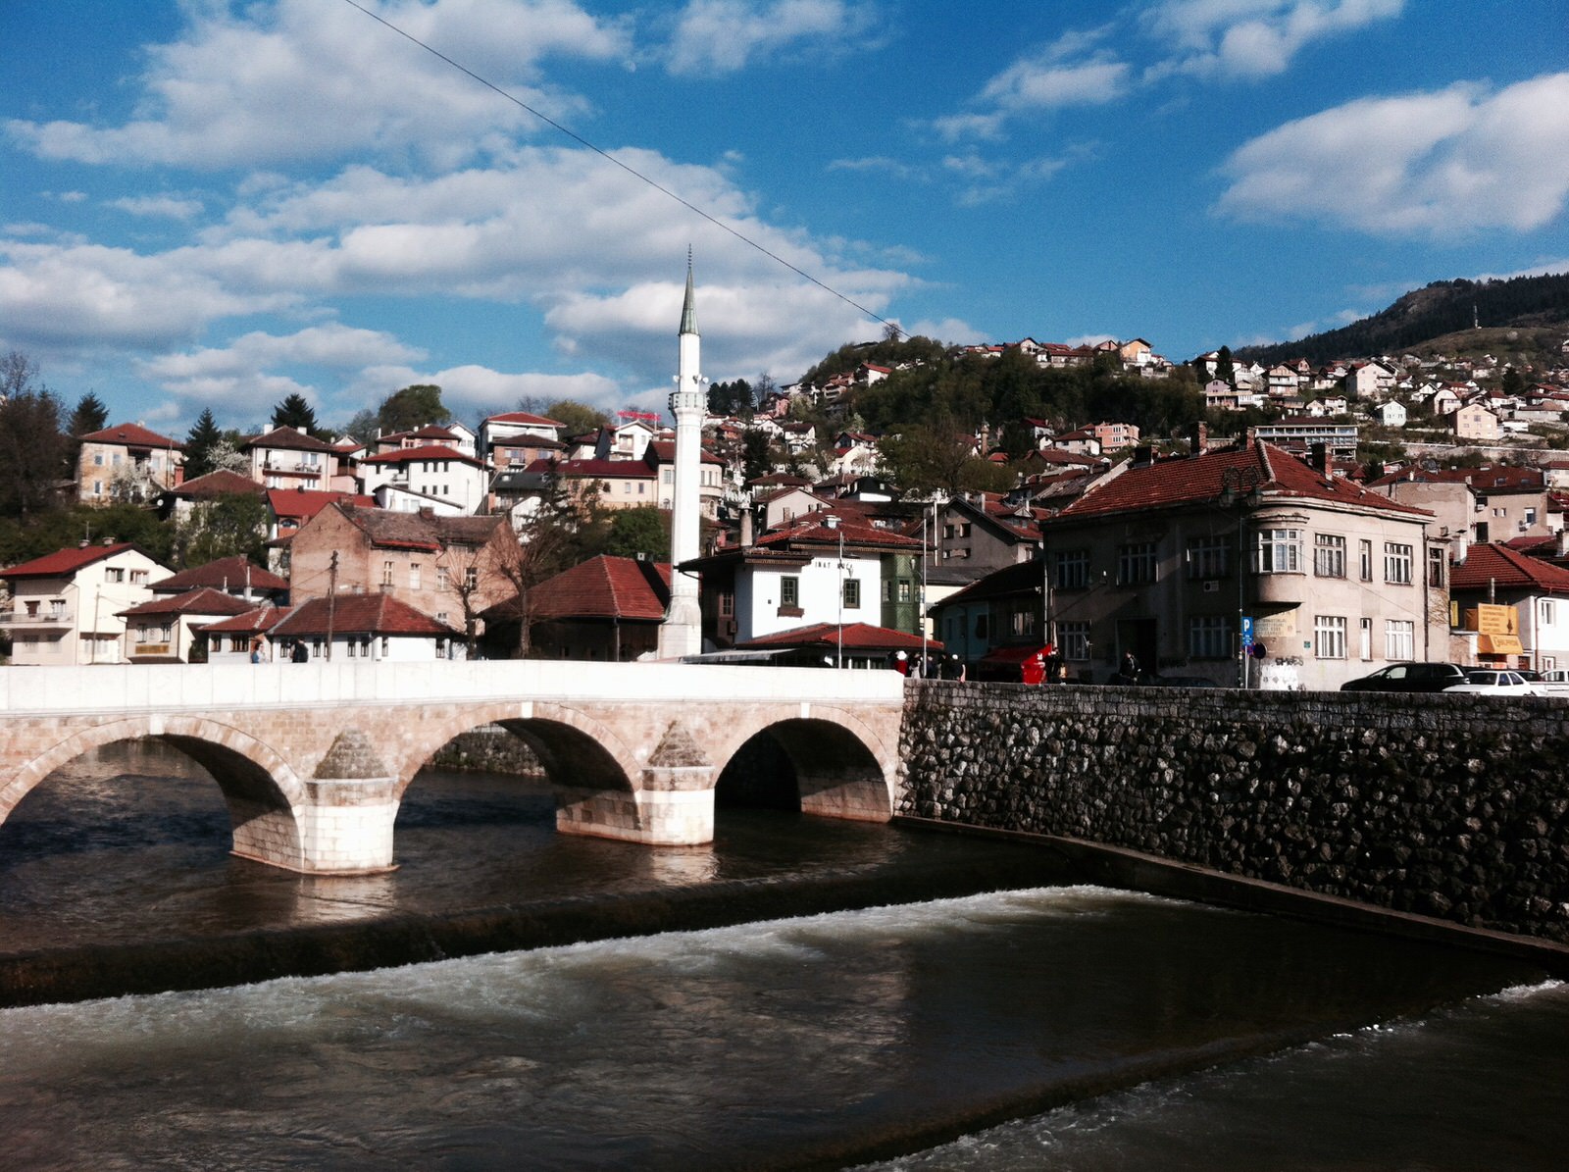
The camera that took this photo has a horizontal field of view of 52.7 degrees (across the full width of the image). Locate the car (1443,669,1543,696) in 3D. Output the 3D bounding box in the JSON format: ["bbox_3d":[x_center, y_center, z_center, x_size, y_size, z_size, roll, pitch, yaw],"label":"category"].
[{"bbox_3d":[24.500,3.650,55.000,4.250,1.400,1.680,2,-3,-37],"label":"car"}]

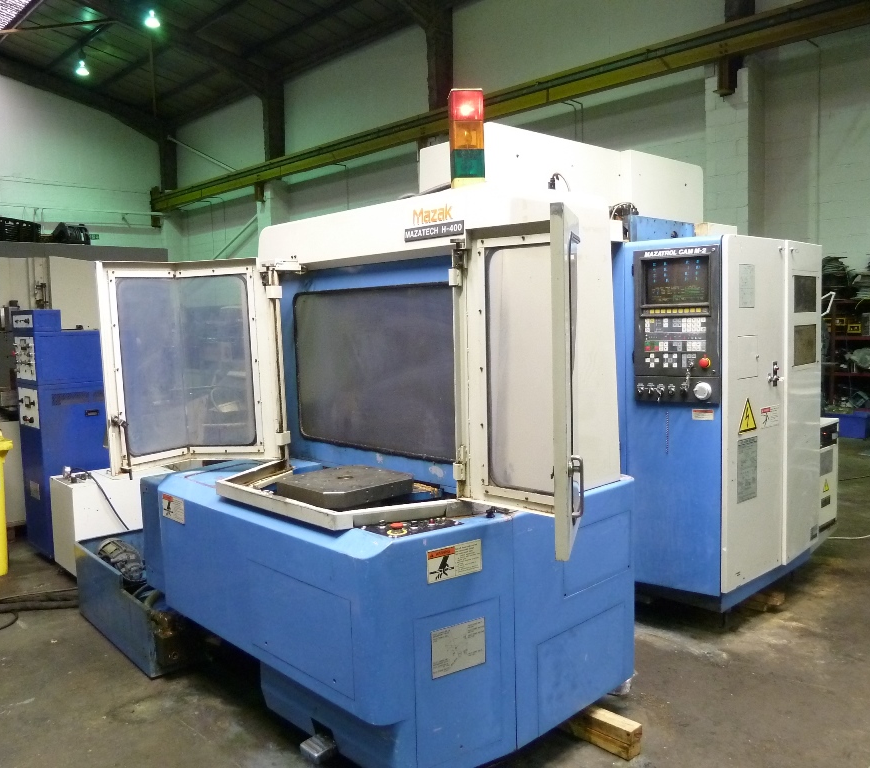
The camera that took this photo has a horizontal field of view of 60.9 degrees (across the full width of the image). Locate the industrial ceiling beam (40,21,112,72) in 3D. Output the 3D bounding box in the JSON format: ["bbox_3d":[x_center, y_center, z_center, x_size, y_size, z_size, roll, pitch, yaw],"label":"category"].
[{"bbox_3d":[-8.138,-7.681,16.881,4.800,0.200,0.120,3,7,44],"label":"industrial ceiling beam"}]

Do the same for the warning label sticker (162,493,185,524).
[{"bbox_3d":[-1.053,0.504,2.982,0.003,0.100,0.200,-6,7,-43],"label":"warning label sticker"}]

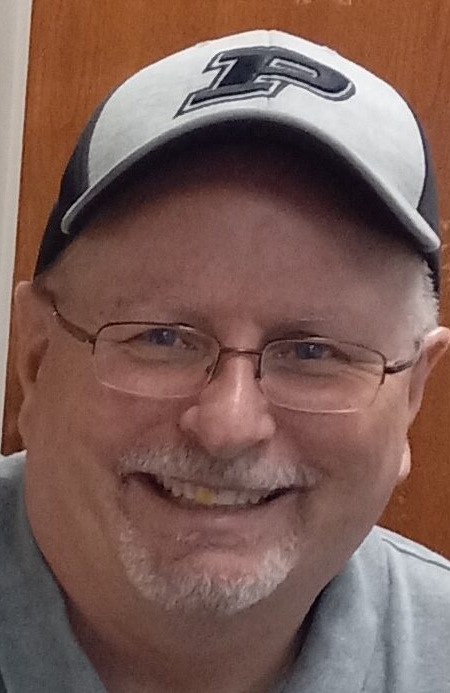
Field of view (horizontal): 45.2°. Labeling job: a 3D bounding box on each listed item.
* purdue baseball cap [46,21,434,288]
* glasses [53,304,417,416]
[{"bbox_3d":[0.011,-0.098,0.340,0.205,0.155,0.265,6,-13,1],"label":"purdue baseball cap"},{"bbox_3d":[0.008,-0.006,0.322,0.150,0.046,0.135,6,10,-1],"label":"glasses"}]

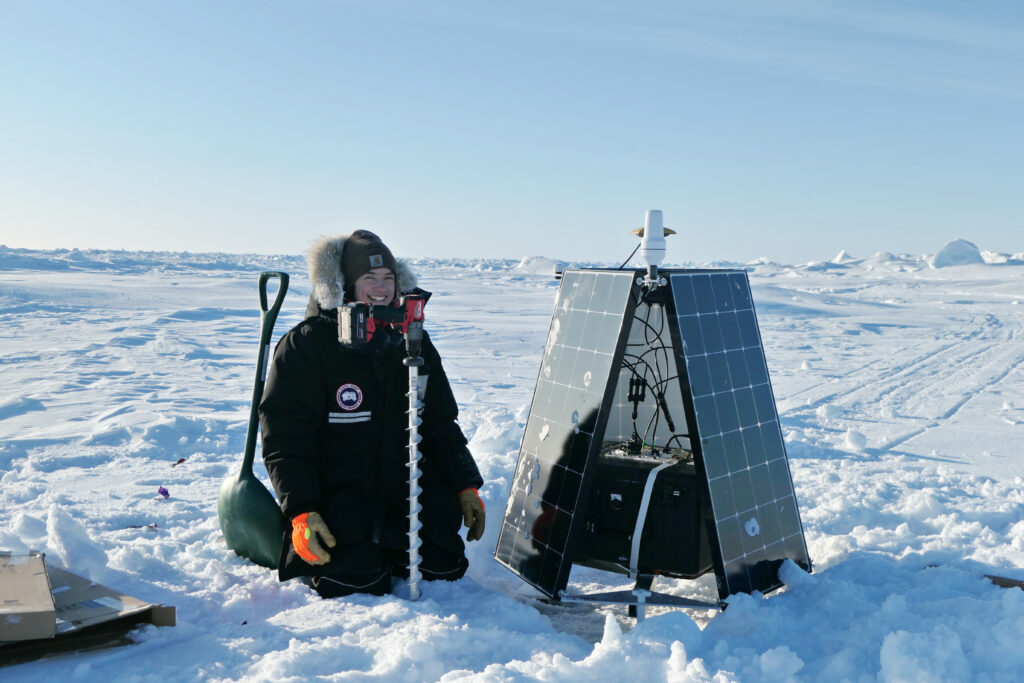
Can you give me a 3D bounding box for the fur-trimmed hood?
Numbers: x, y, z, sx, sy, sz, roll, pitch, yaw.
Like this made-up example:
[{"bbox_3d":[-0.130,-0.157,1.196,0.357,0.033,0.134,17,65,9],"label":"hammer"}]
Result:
[{"bbox_3d":[-0.497,-0.213,3.880,0.330,0.280,0.240,-2,5,-32],"label":"fur-trimmed hood"}]

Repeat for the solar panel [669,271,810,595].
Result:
[{"bbox_3d":[0.721,0.284,3.748,0.032,1.040,0.535,-14,-5,39],"label":"solar panel"}]

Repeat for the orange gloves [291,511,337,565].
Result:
[{"bbox_3d":[-0.616,0.608,3.620,0.120,0.175,0.120,-2,5,-32],"label":"orange gloves"}]

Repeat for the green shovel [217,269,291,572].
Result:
[{"bbox_3d":[-0.884,0.281,4.050,0.340,1.070,0.180,5,1,43],"label":"green shovel"}]

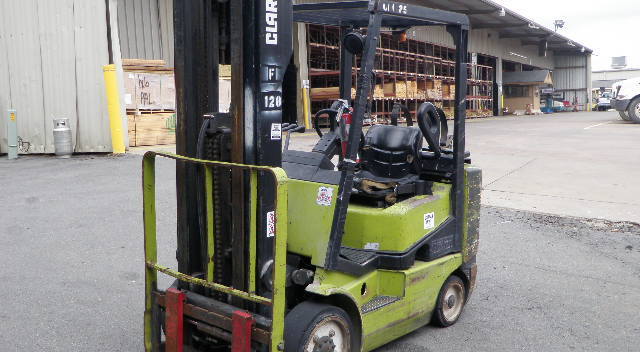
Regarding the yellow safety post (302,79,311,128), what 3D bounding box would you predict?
[{"bbox_3d":[-0.500,-2.686,25.000,0.190,1.750,0.190,1,6,29],"label":"yellow safety post"}]

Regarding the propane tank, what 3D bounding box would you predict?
[{"bbox_3d":[-4.410,-0.642,11.400,0.310,0.675,0.310,1,6,29],"label":"propane tank"}]

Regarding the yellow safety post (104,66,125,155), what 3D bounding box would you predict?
[{"bbox_3d":[-3.581,-1.168,11.600,0.217,1.540,0.217,-1,6,29],"label":"yellow safety post"}]

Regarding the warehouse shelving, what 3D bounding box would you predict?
[{"bbox_3d":[5.389,-5.163,36.927,1.400,4.100,27.000,1,6,29],"label":"warehouse shelving"}]

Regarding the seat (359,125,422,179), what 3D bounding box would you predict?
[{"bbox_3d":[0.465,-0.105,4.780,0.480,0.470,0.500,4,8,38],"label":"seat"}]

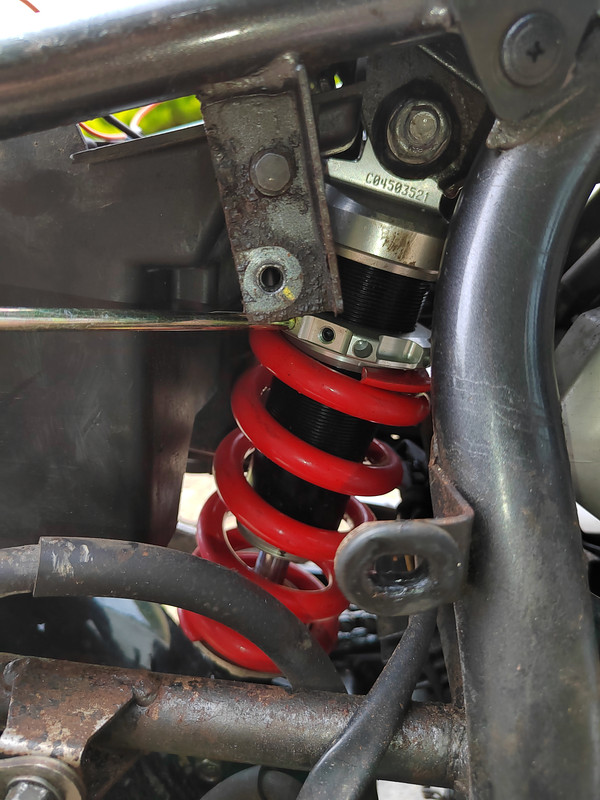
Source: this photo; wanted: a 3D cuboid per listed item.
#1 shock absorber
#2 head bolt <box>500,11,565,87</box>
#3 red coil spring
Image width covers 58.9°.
[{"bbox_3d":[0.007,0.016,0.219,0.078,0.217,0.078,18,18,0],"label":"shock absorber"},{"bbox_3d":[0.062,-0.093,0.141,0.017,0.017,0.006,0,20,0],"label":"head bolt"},{"bbox_3d":[0.001,0.035,0.226,0.076,0.129,0.076,18,18,0],"label":"red coil spring"}]

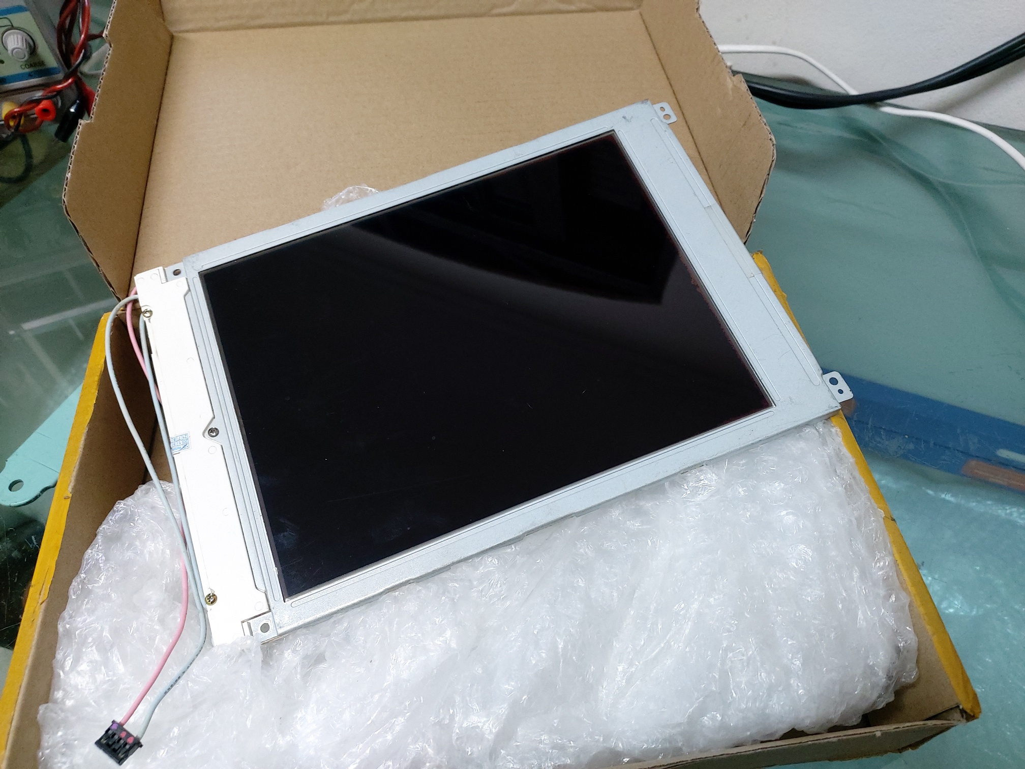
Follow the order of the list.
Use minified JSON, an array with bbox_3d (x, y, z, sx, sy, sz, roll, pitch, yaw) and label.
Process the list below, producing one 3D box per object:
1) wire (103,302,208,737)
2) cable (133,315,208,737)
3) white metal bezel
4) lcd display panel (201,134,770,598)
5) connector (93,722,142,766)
[{"bbox_3d":[-0.139,0.039,0.287,0.026,0.012,0.179,-17,67,-5],"label":"wire"},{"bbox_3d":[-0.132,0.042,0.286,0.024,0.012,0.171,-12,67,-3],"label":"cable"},{"bbox_3d":[-0.018,-0.018,0.306,0.248,0.010,0.168,-21,67,-6],"label":"white metal bezel"},{"bbox_3d":[-0.017,-0.019,0.305,0.196,0.006,0.148,-21,67,-6],"label":"lcd display panel"},{"bbox_3d":[-0.133,0.122,0.252,0.013,0.006,0.009,34,68,17],"label":"connector"}]

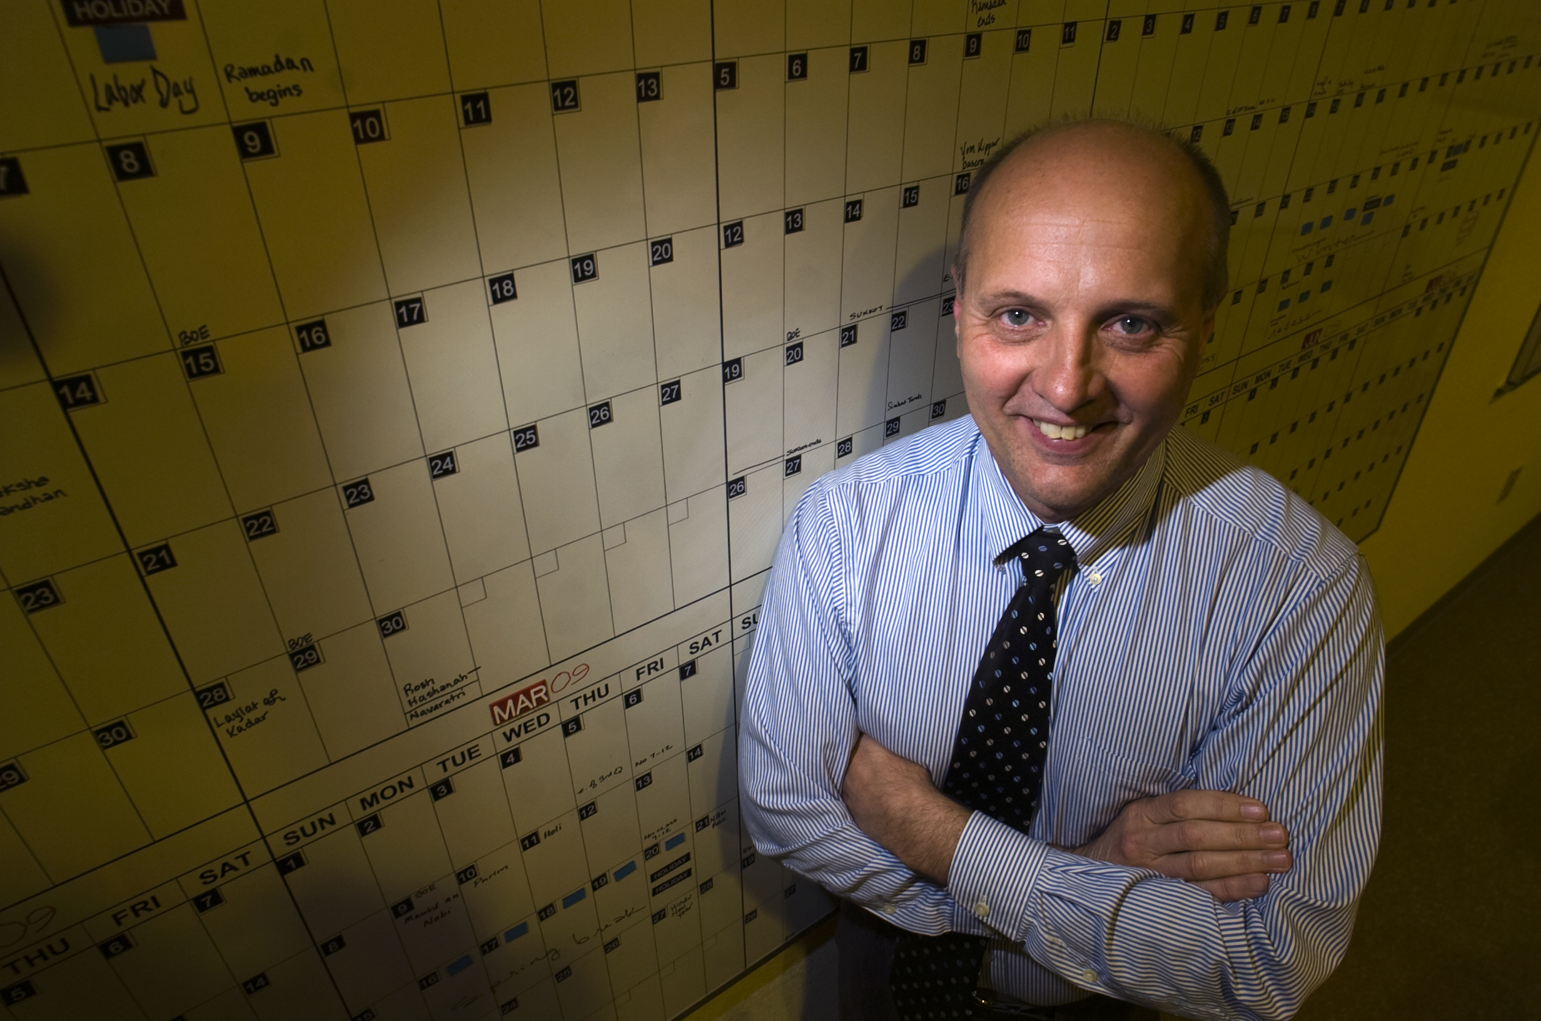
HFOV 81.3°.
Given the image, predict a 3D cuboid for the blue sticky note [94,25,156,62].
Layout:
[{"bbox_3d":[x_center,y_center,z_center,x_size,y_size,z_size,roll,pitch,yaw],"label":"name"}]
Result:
[{"bbox_3d":[-0.301,-0.218,0.419,0.022,0.016,0.001,-22,39,-29],"label":"blue sticky note"}]

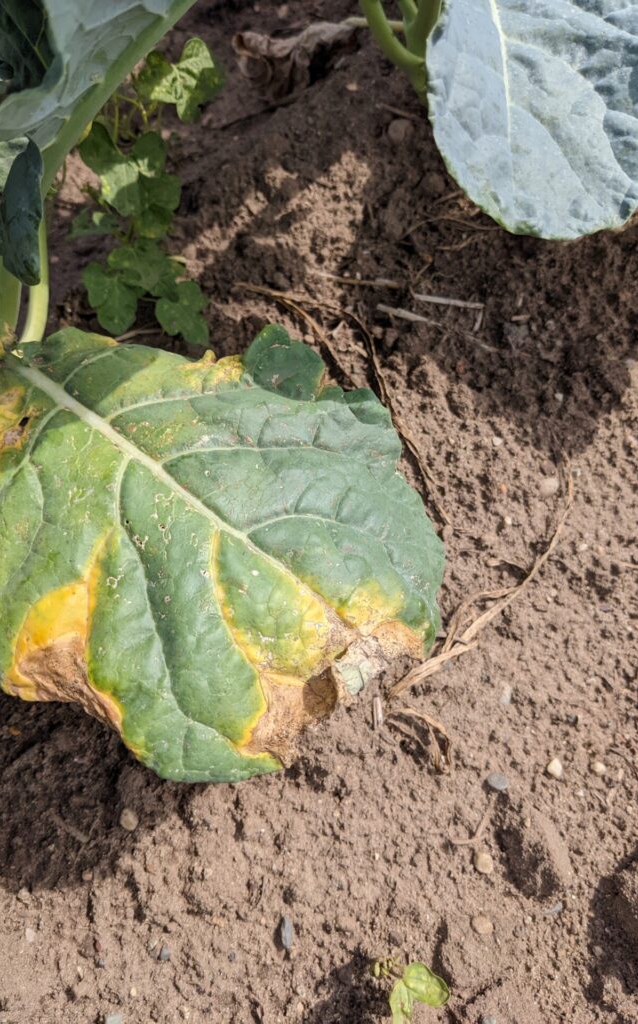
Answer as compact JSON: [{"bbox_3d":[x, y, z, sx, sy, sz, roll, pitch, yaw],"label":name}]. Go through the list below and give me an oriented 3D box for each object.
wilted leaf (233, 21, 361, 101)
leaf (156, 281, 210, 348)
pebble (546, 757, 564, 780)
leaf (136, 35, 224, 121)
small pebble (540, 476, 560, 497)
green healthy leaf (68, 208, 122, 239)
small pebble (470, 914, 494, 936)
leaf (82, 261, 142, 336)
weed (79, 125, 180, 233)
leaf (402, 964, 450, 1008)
[{"bbox_3d":[-0.020,-0.413,0.730,0.113,0.042,0.055,-8,65,-4],"label":"wilted leaf"},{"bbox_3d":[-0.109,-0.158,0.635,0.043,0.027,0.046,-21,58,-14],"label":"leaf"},{"bbox_3d":[0.141,0.153,0.478,0.009,0.009,0.011,0,65,0],"label":"pebble"},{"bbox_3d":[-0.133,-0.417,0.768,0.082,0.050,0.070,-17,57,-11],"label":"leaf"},{"bbox_3d":[0.161,-0.018,0.557,0.013,0.011,0.013,0,65,0],"label":"small pebble"},{"bbox_3d":[-0.198,-0.254,0.703,0.046,0.016,0.026,0,55,0],"label":"green healthy leaf"},{"bbox_3d":[0.091,0.230,0.444,0.012,0.008,0.011,0,65,0],"label":"small pebble"},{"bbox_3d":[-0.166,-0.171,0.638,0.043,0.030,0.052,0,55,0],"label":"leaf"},{"bbox_3d":[-0.168,-0.295,0.707,0.085,0.065,0.072,0,55,0],"label":"weed"},{"bbox_3d":[0.056,0.248,0.418,0.028,0.009,0.018,29,68,13],"label":"leaf"}]

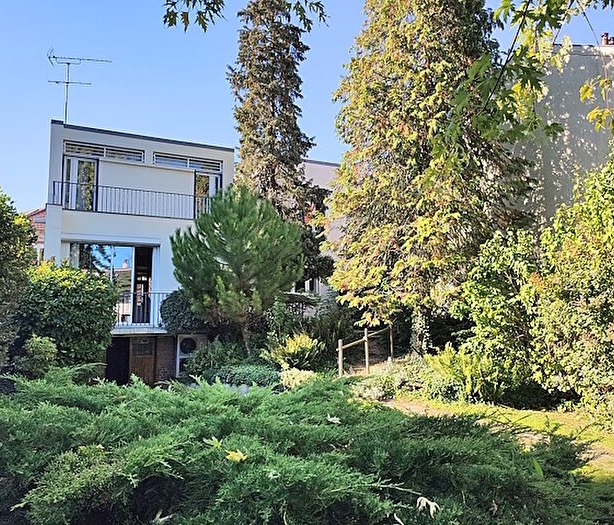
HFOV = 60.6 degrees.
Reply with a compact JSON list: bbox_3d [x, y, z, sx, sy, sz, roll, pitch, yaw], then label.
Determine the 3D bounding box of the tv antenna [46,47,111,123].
[{"bbox_3d":[-7.269,-5.623,16.800,2.050,2.400,0.700,0,-6,-11],"label":"tv antenna"}]

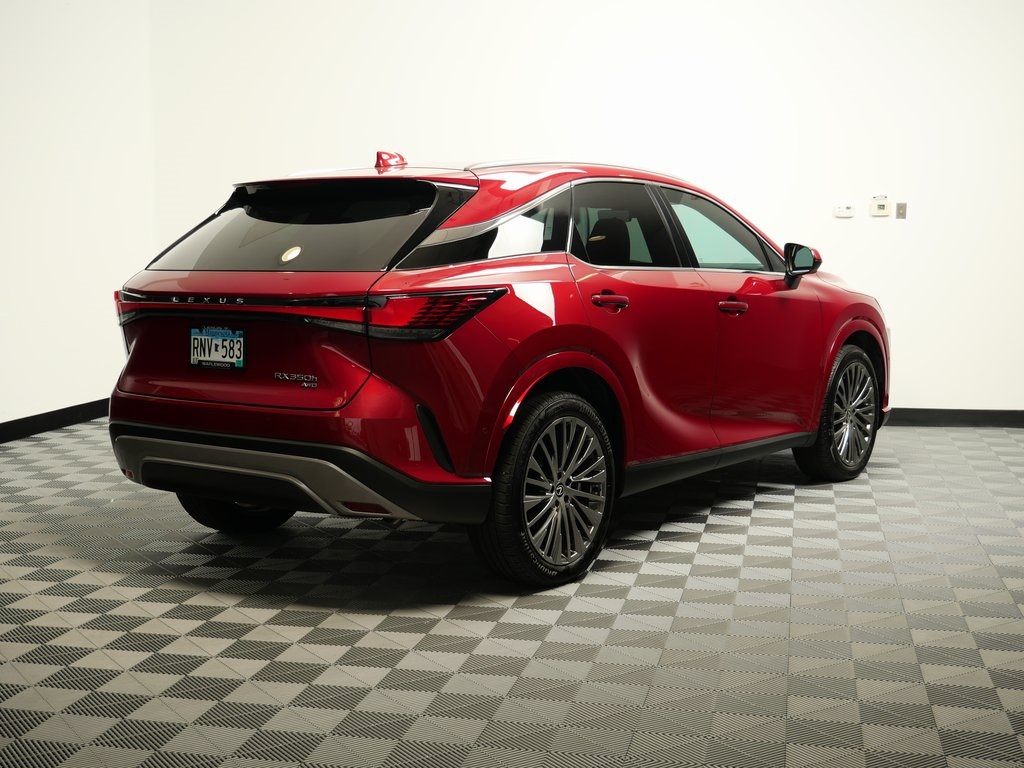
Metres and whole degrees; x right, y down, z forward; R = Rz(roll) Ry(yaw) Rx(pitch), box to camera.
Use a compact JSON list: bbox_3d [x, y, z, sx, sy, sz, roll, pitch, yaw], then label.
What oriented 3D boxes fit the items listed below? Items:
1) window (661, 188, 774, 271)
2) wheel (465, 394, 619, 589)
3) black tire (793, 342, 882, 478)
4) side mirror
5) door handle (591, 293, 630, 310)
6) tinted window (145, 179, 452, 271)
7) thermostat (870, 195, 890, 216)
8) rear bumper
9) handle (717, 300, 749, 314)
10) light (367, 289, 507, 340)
[{"bbox_3d":[1.012,-0.739,6.296,0.060,0.385,0.880,-25,-10,36],"label":"window"},{"bbox_3d":[0.125,0.394,5.042,0.240,0.765,0.765,4,7,36],"label":"wheel"},{"bbox_3d":[1.839,0.156,7.360,0.240,0.765,0.765,4,7,36],"label":"black tire"},{"bbox_3d":[1.454,-0.592,6.528,0.215,0.215,0.140,4,7,36],"label":"side mirror"},{"bbox_3d":[0.400,-0.330,5.213,0.050,0.050,0.245,4,7,36],"label":"door handle"},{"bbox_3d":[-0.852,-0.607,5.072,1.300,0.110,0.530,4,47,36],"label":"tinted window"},{"bbox_3d":[2.661,-1.287,9.395,0.136,0.155,0.035,1,6,11],"label":"thermostat"},{"bbox_3d":[-0.998,0.308,5.131,1.860,0.340,0.580,5,8,38],"label":"rear bumper"},{"bbox_3d":[1.060,-0.367,6.221,0.050,0.050,0.265,5,8,38],"label":"handle"},{"bbox_3d":[-0.256,-0.256,4.668,0.190,0.168,0.570,5,8,38],"label":"light"}]

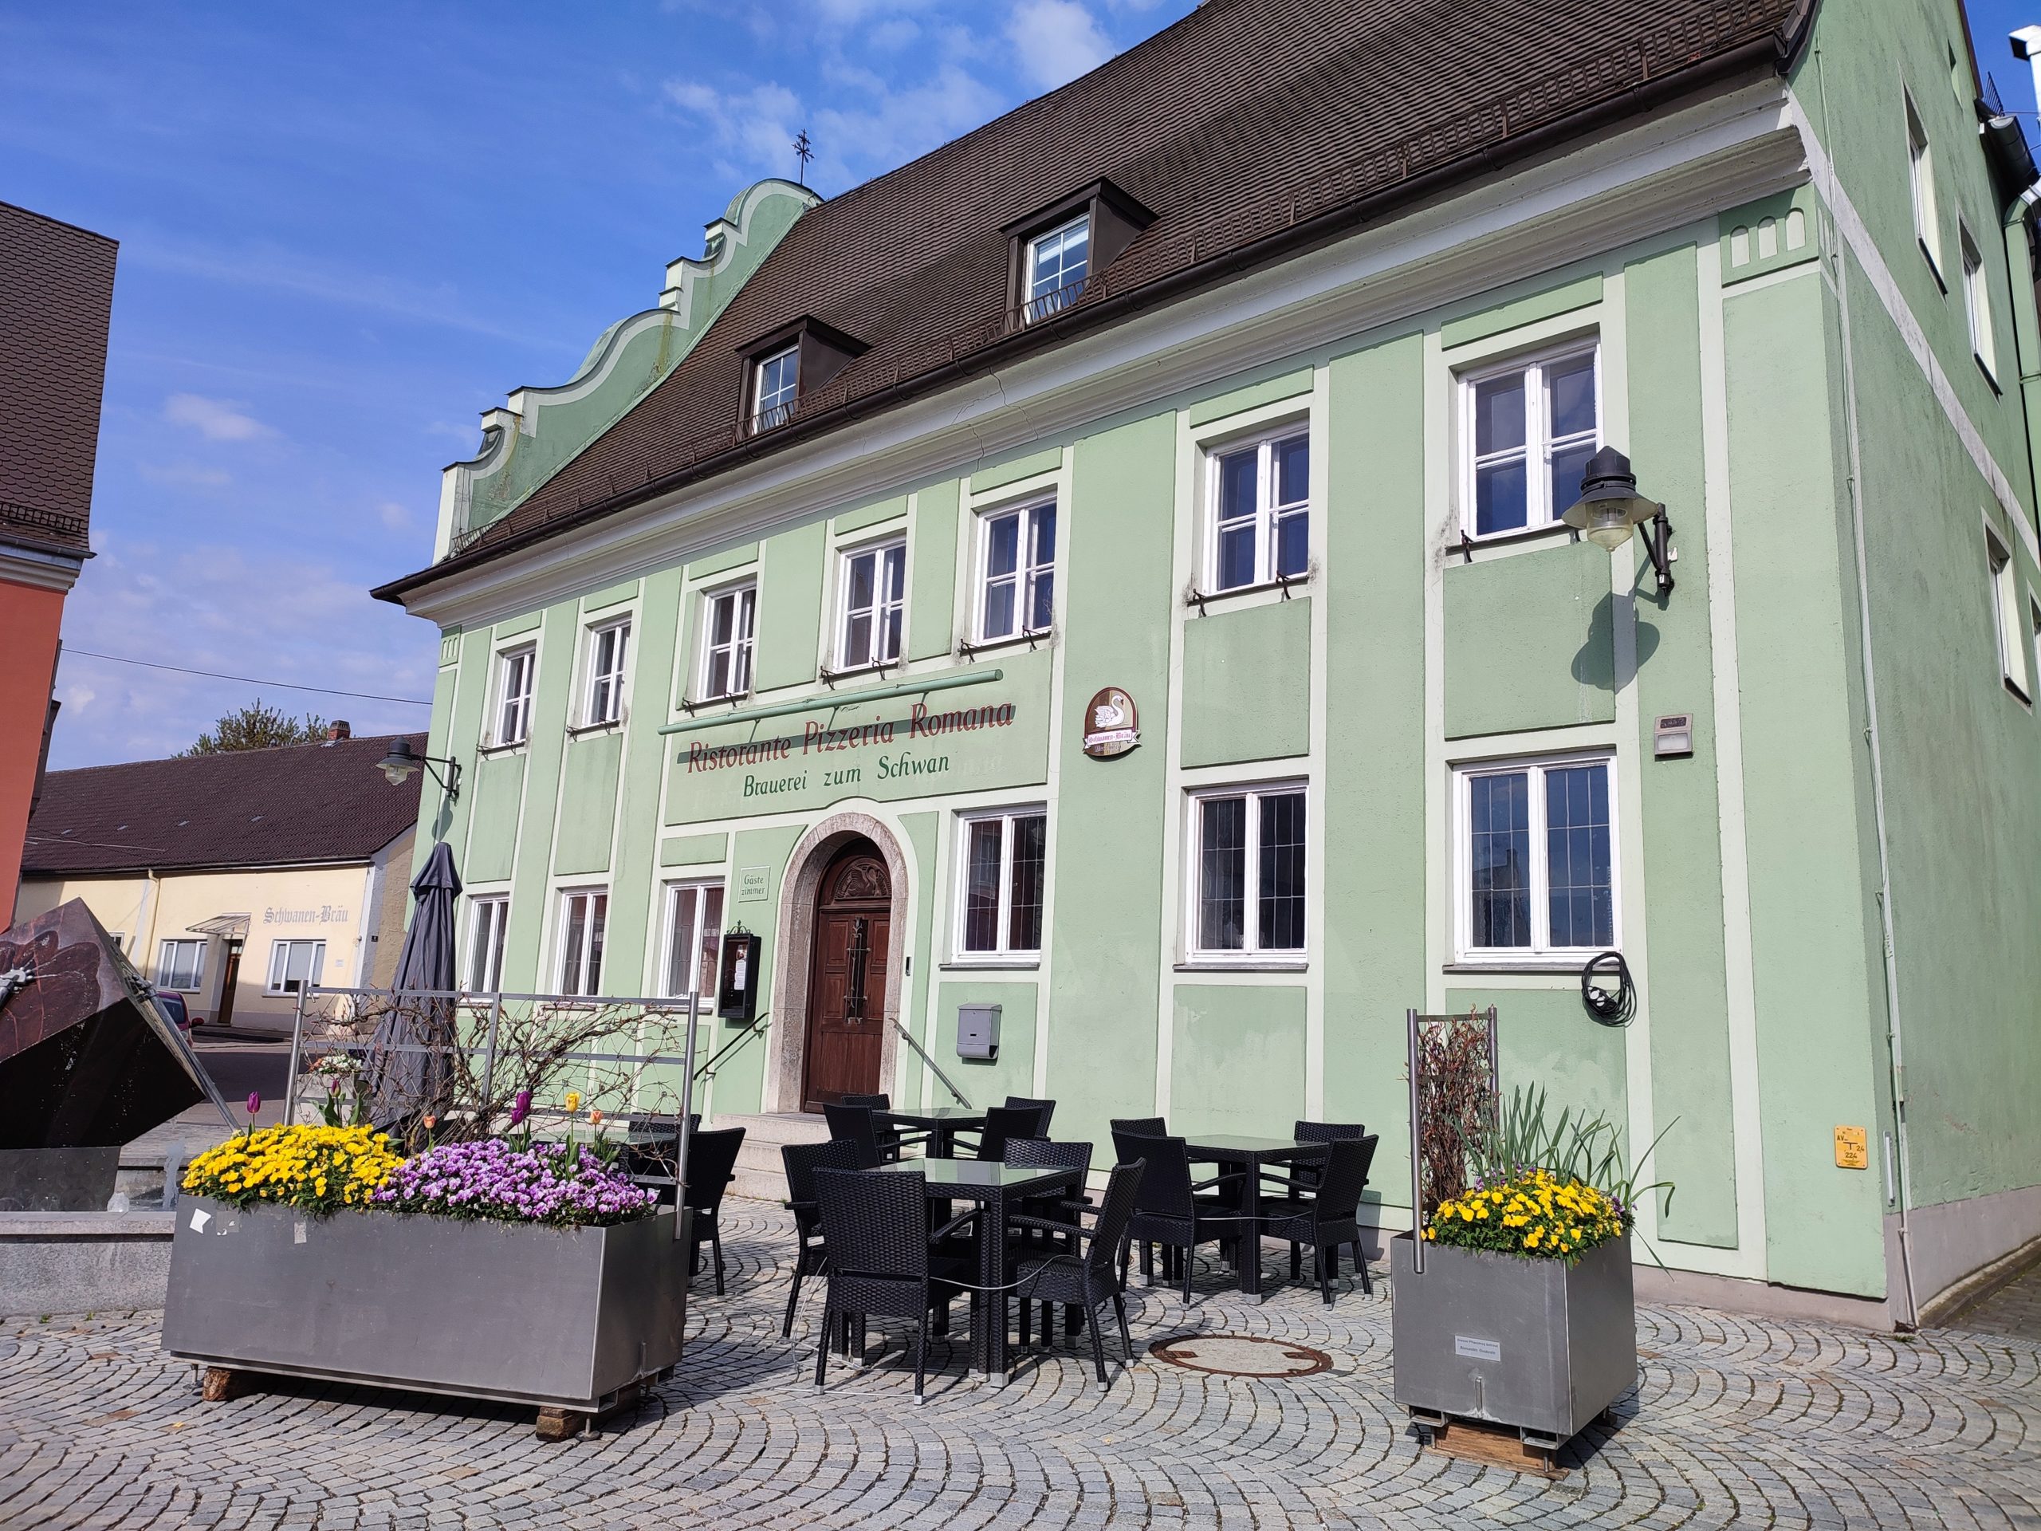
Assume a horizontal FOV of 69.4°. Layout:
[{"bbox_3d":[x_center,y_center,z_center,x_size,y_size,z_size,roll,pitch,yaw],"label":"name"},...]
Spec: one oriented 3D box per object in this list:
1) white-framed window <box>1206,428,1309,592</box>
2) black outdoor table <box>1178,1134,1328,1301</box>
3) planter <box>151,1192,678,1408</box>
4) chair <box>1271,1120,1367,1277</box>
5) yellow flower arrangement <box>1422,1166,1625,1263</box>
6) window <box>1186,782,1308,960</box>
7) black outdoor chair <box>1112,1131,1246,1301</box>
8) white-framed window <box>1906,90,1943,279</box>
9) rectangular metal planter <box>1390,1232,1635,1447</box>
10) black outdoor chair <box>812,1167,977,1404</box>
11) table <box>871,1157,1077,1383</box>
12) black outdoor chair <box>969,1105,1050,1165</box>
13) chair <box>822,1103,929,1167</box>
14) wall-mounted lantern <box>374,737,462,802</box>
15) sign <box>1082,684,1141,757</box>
[{"bbox_3d":[1.720,-1.780,10.497,0.922,1.102,0.150,-7,-15,42],"label":"white-framed window"},{"bbox_3d":[1.198,2.441,8.032,0.800,0.740,0.800,10,-14,-44],"label":"black outdoor table"},{"bbox_3d":[-2.204,1.931,5.493,1.815,0.590,0.600,-1,-10,17],"label":"planter"},{"bbox_3d":[1.625,2.467,8.371,0.570,0.840,0.570,-9,-14,44],"label":"chair"},{"bbox_3d":[1.883,1.693,5.519,0.540,0.250,0.920,-5,-12,33],"label":"yellow flower arrangement"},{"bbox_3d":[1.572,0.750,10.030,1.018,1.182,0.150,-7,-15,42],"label":"window"},{"bbox_3d":[0.834,2.325,7.654,0.570,0.830,0.560,9,-13,-41],"label":"black outdoor chair"},{"bbox_3d":[6.641,-4.254,10.957,0.140,1.130,0.880,-7,-15,42],"label":"white-framed window"},{"bbox_3d":[1.737,1.929,5.148,0.578,0.567,0.850,-5,-11,35],"label":"rectangular metal planter"},{"bbox_3d":[-0.490,1.972,5.719,0.560,0.830,0.570,-3,-10,19],"label":"black outdoor chair"},{"bbox_3d":[-0.262,2.128,6.337,0.800,0.740,0.800,-4,-11,25],"label":"table"},{"bbox_3d":[-0.244,2.647,9.589,0.560,0.845,0.560,13,-15,-42],"label":"black outdoor chair"},{"bbox_3d":[-0.990,2.655,9.705,0.560,0.830,0.570,-7,-13,38],"label":"chair"},{"bbox_3d":[-7.293,0.030,17.878,0.500,0.680,1.040,-7,-15,42],"label":"wall-mounted lantern"},{"bbox_3d":[0.652,-0.328,11.066,0.560,0.570,0.060,-7,-15,42],"label":"sign"}]

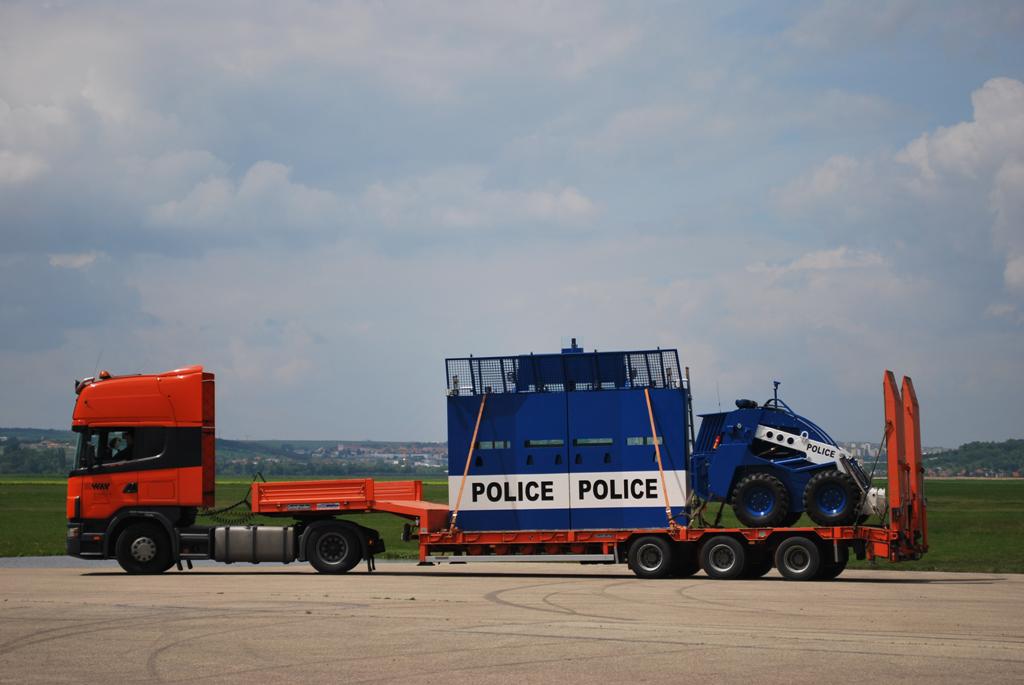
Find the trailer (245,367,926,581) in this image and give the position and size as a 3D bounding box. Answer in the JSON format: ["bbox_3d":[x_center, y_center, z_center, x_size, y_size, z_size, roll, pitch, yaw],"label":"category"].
[{"bbox_3d":[1.384,2.532,44.418,12.700,3.750,2.600,-1,-3,18],"label":"trailer"}]

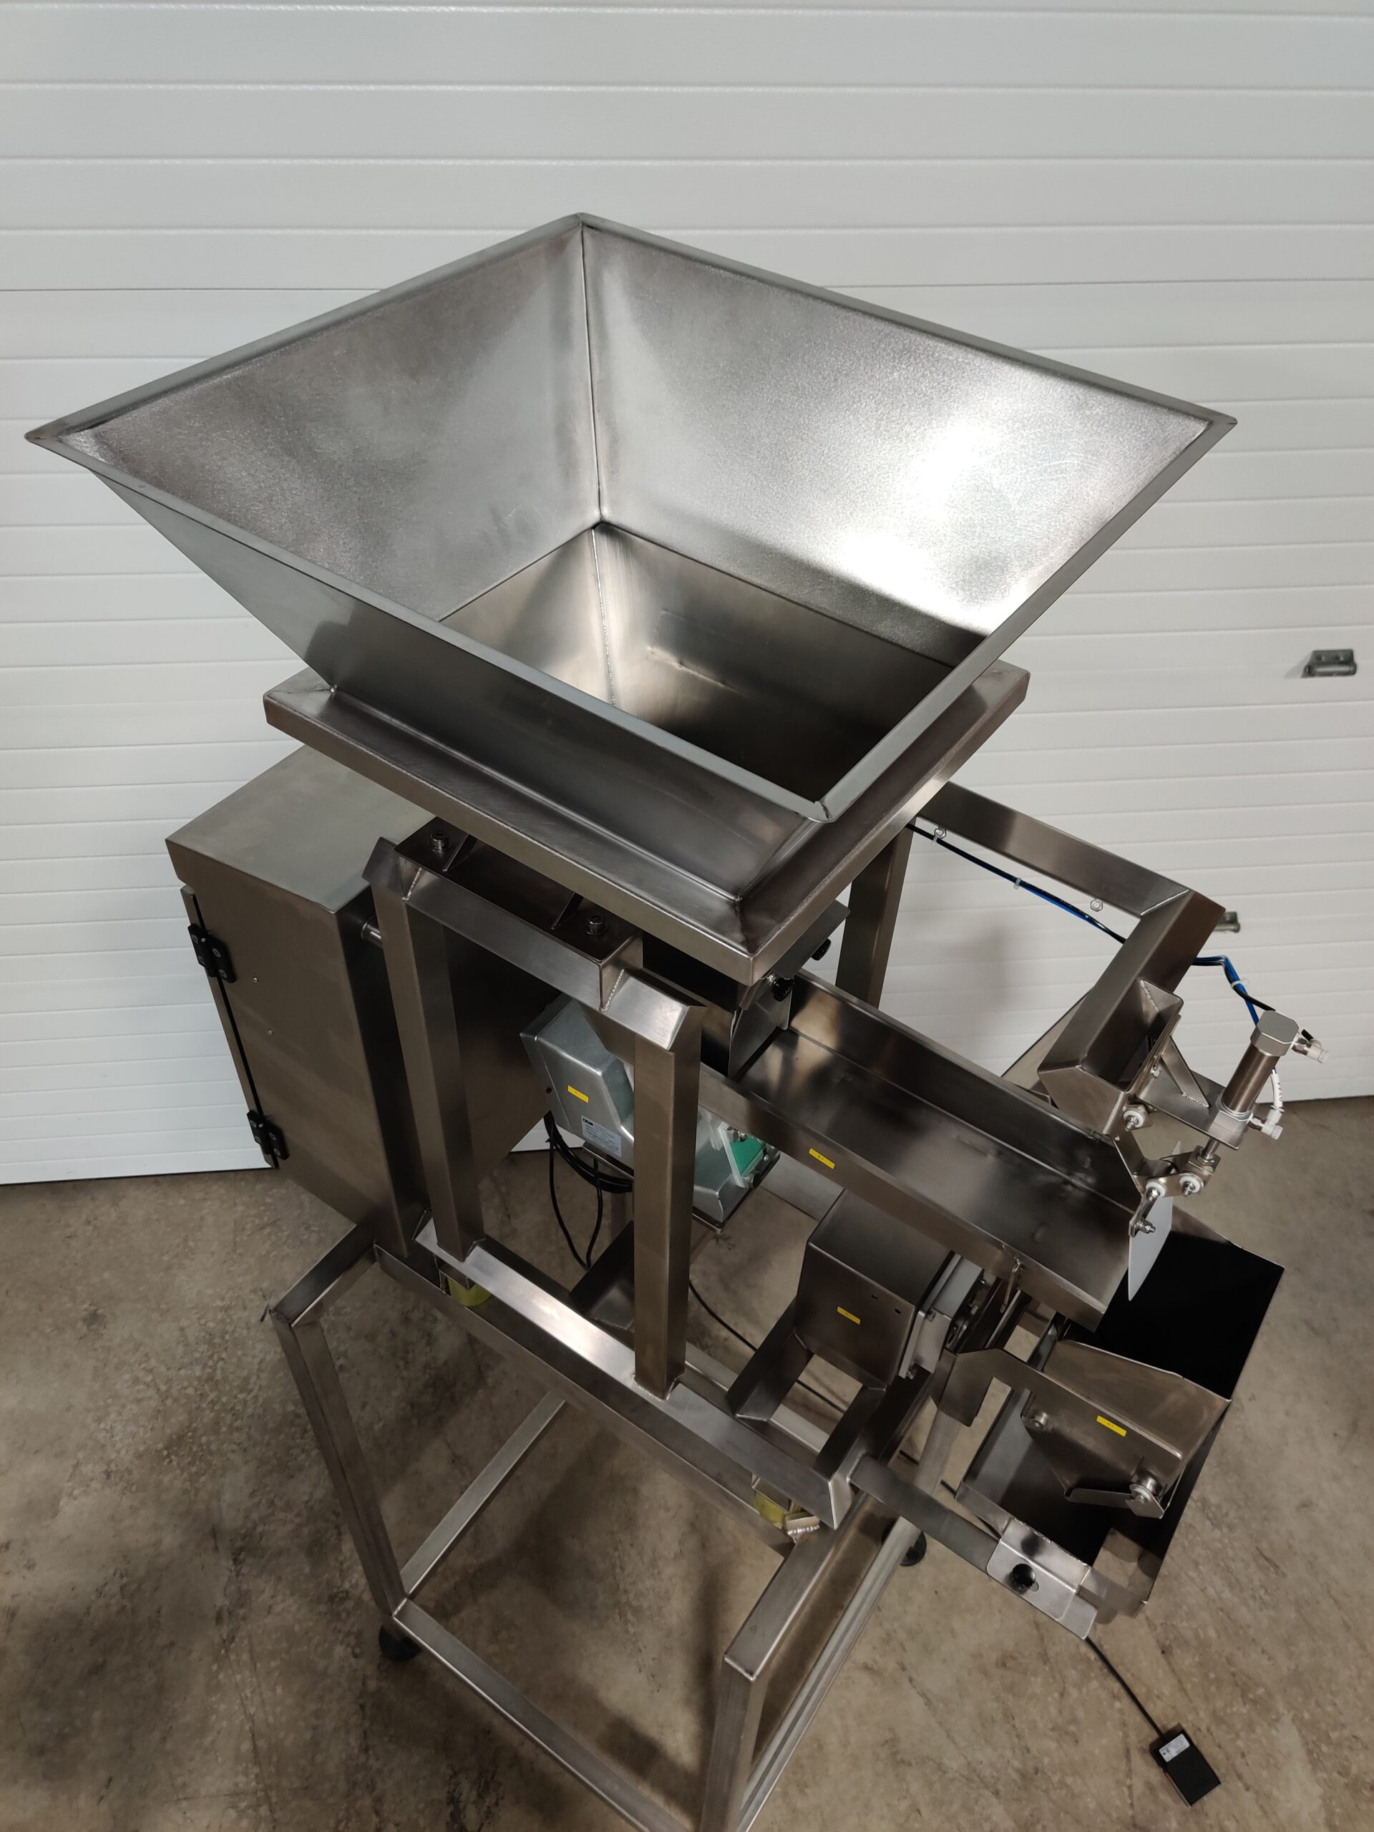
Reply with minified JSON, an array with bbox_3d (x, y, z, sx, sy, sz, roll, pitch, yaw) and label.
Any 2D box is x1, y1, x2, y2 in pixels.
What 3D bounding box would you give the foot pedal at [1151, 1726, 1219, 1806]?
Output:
[{"bbox_3d":[0.664,1.126,1.898,0.056,0.027,0.080,-21,49,-21],"label":"foot pedal"}]

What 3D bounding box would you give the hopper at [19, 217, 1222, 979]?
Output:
[{"bbox_3d":[-0.018,-0.197,0.872,0.503,0.212,0.448,28,51,24],"label":"hopper"}]

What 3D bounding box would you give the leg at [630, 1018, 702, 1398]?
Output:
[{"bbox_3d":[-0.017,0.226,1.047,0.030,0.459,0.030,28,51,24],"label":"leg"}]

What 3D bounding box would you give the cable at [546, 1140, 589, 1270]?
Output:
[{"bbox_3d":[-0.110,0.274,1.341,0.038,0.172,0.025,28,51,24],"label":"cable"}]

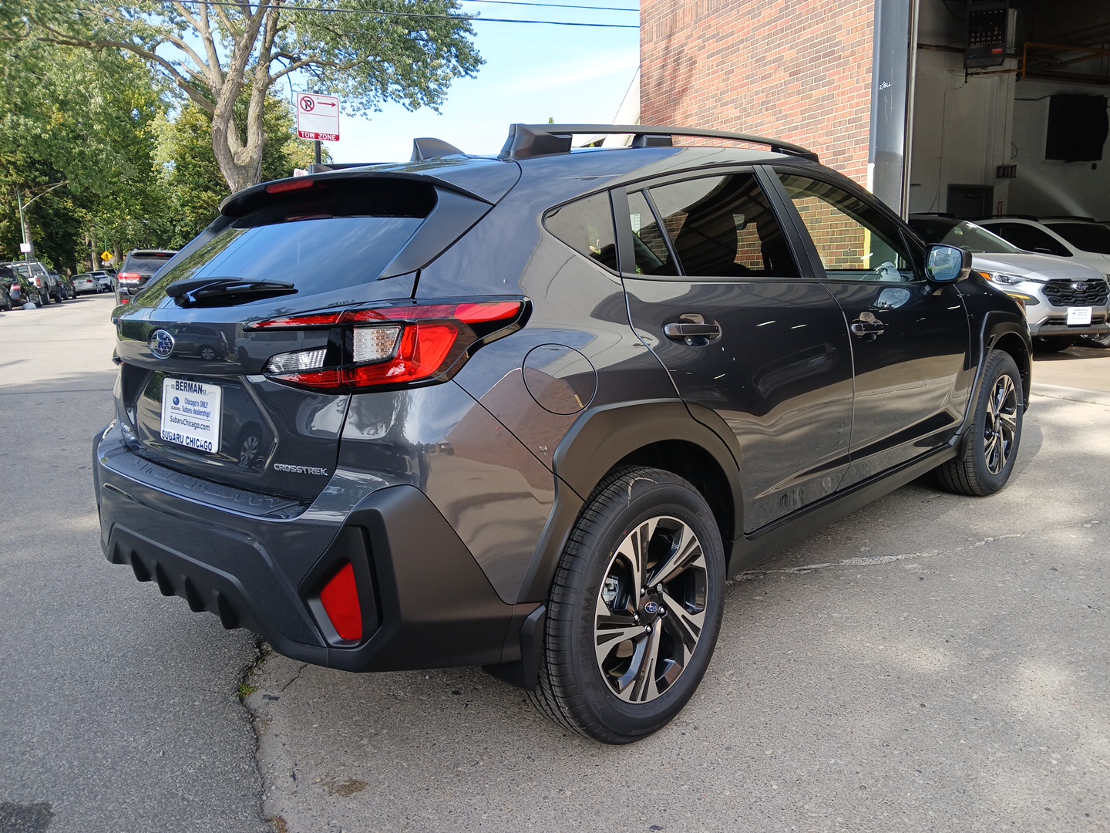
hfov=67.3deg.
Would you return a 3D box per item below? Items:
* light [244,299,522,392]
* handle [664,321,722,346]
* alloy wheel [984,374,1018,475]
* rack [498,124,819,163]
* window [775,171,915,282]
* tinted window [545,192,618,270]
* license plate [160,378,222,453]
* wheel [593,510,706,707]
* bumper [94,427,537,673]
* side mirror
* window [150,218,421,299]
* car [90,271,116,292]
[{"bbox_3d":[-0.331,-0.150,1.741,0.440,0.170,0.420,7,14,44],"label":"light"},{"bbox_3d":[0.347,-0.209,2.087,0.055,0.060,0.230,7,14,44],"label":"handle"},{"bbox_3d":[2.037,0.031,3.988,0.200,0.460,0.460,7,14,44],"label":"alloy wheel"},{"bbox_3d":[0.420,-0.819,2.596,0.090,0.125,1.600,7,14,44],"label":"rack"},{"bbox_3d":[1.074,-0.672,3.024,0.760,0.410,0.050,-13,-10,-44],"label":"window"},{"bbox_3d":[0.059,-0.437,1.958,0.310,0.220,0.040,-13,-10,-44],"label":"tinted window"},{"bbox_3d":[-0.902,-0.003,2.064,0.305,0.154,0.012,7,3,44],"label":"license plate"},{"bbox_3d":[0.181,0.466,2.118,0.200,0.460,0.460,7,14,44],"label":"wheel"},{"bbox_3d":[-0.815,0.246,2.199,1.780,0.430,0.500,7,14,44],"label":"bumper"},{"bbox_3d":[1.485,-0.576,3.152,0.200,0.155,0.140,7,14,44],"label":"side mirror"},{"bbox_3d":[-0.763,-0.425,2.169,1.240,0.080,0.460,7,48,44],"label":"window"},{"bbox_3d":[-37.200,-11.100,68.600,1.850,1.650,4.600,-7,11,-23],"label":"car"}]

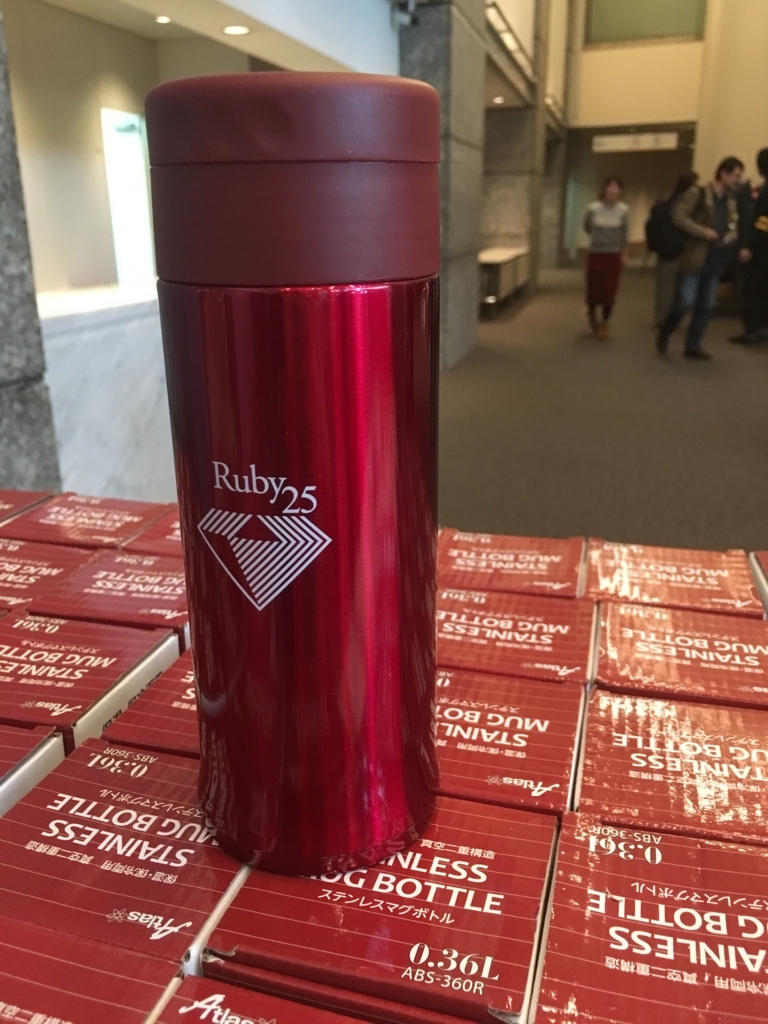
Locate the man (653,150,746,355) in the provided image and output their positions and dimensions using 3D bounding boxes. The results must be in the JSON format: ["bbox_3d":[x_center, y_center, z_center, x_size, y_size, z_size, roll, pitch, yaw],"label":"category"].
[{"bbox_3d":[2.777,-2.235,7.503,0.560,1.680,0.700,-13,23,-33],"label":"man"}]

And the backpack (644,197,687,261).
[{"bbox_3d":[2.529,-2.520,7.626,0.330,0.500,0.250,-13,23,-33],"label":"backpack"}]

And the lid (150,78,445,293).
[{"bbox_3d":[-0.020,-0.074,0.195,0.065,0.039,0.065,0,19,0],"label":"lid"}]

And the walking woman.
[{"bbox_3d":[2.309,-2.643,8.945,0.480,1.580,0.360,4,19,11],"label":"walking woman"}]

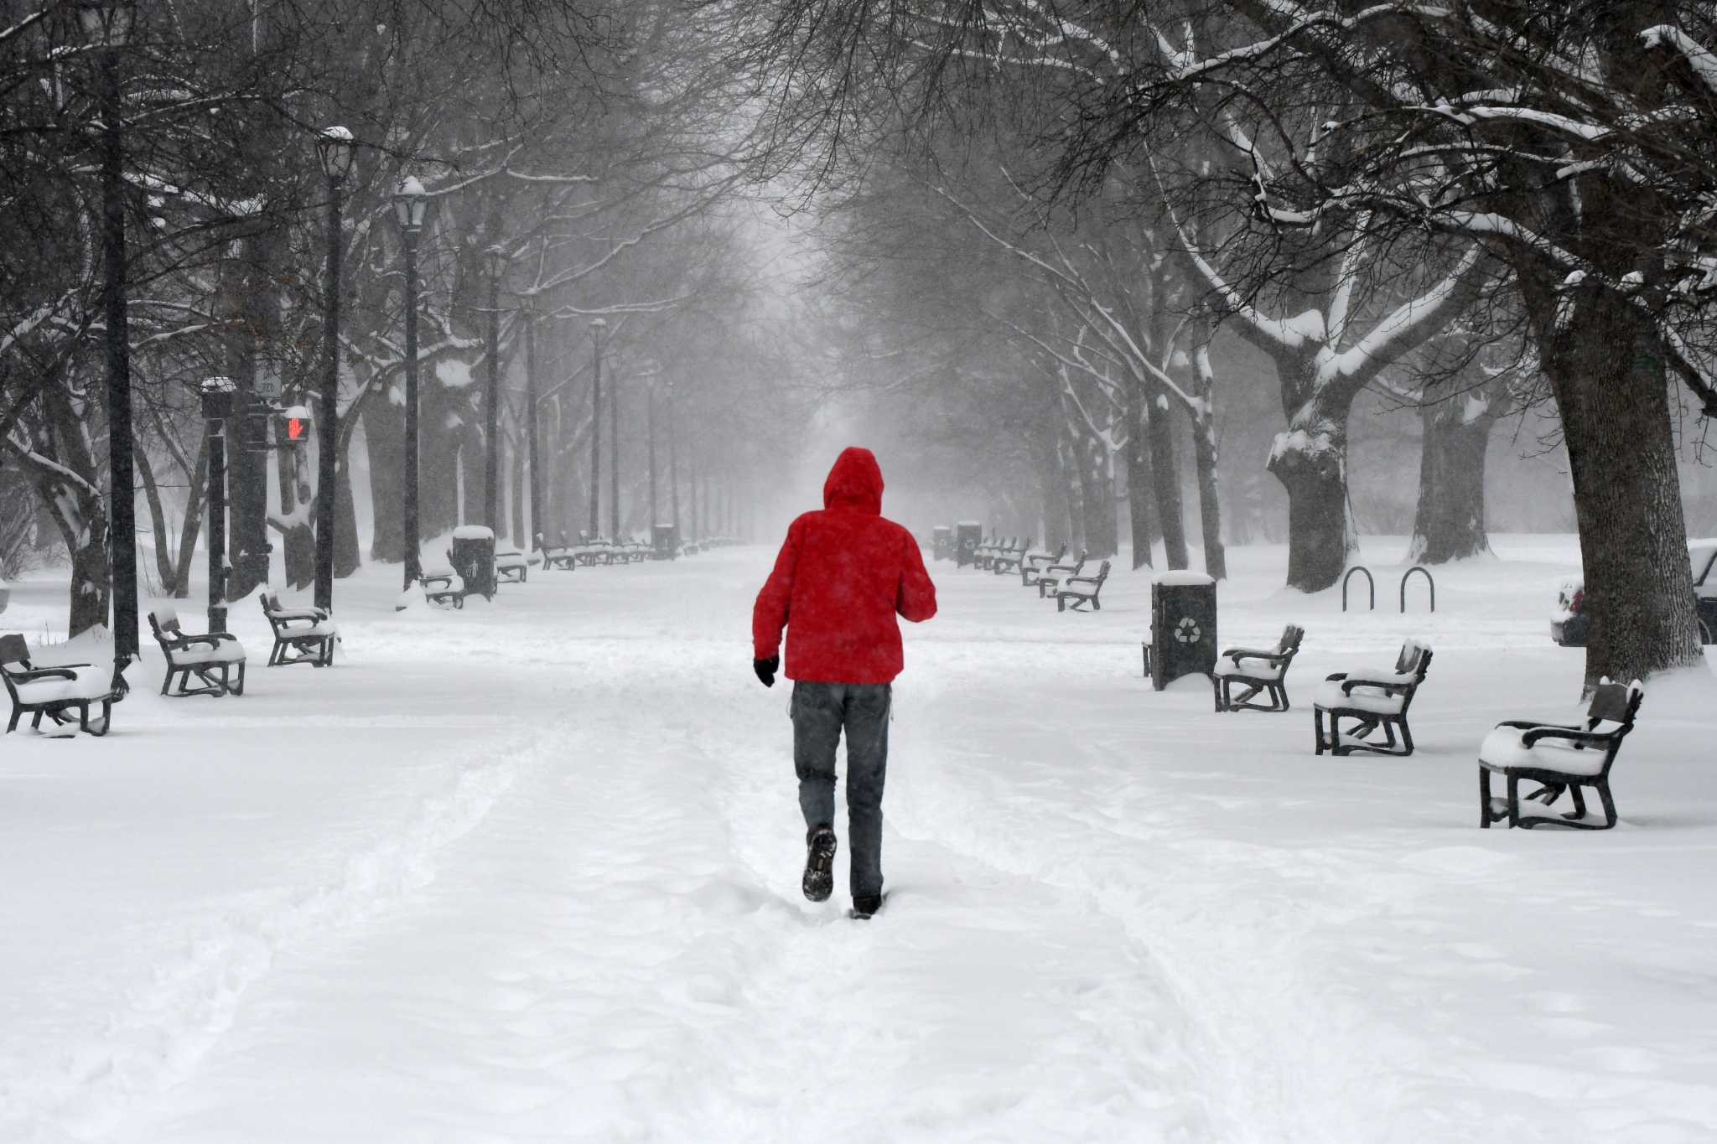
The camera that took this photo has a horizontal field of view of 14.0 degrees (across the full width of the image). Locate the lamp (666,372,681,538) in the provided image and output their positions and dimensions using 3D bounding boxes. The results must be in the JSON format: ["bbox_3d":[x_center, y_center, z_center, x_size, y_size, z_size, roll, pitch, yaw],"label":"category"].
[{"bbox_3d":[-6.051,-3.599,230.000,0.480,5.701,0.480,0,0,0],"label":"lamp"}]

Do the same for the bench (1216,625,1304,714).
[{"bbox_3d":[3.303,0.772,57.945,0.673,0.770,1.500,0,1,0],"label":"bench"}]

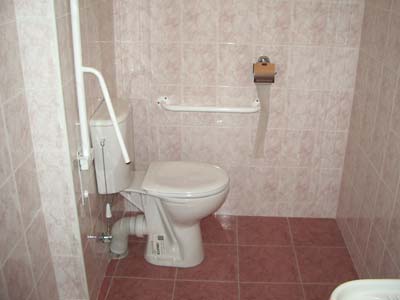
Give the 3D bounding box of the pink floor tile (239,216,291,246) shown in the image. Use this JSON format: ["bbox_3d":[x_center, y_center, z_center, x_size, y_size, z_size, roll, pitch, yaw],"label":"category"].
[{"bbox_3d":[0.404,0.510,2.750,0.333,0.010,0.325,2,24,3],"label":"pink floor tile"}]

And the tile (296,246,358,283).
[{"bbox_3d":[0.702,0.647,2.435,0.325,0.010,0.330,1,23,3],"label":"tile"}]

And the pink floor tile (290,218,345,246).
[{"bbox_3d":[0.721,0.518,2.733,0.325,0.010,0.325,1,23,3],"label":"pink floor tile"}]

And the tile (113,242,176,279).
[{"bbox_3d":[-0.283,0.622,2.489,0.333,0.010,0.333,2,24,3],"label":"tile"}]

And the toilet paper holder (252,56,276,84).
[{"bbox_3d":[0.365,-0.443,2.458,0.130,0.138,0.105,1,23,3],"label":"toilet paper holder"}]

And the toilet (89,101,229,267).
[{"bbox_3d":[-0.173,0.186,2.398,0.667,0.860,0.380,2,24,3],"label":"toilet"}]

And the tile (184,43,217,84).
[{"bbox_3d":[0.001,-0.486,2.519,0.200,0.248,0.010,2,24,3],"label":"tile"}]

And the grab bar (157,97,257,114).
[{"bbox_3d":[0.059,-0.256,2.561,0.630,0.073,0.098,1,23,3],"label":"grab bar"}]

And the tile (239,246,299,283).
[{"bbox_3d":[0.383,0.640,2.454,0.333,0.010,0.333,2,24,3],"label":"tile"}]

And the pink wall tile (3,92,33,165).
[{"bbox_3d":[-0.650,-0.072,1.575,0.010,0.250,0.188,1,23,3],"label":"pink wall tile"}]

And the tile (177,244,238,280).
[{"bbox_3d":[0.048,0.632,2.469,0.330,0.010,0.330,1,23,3],"label":"tile"}]

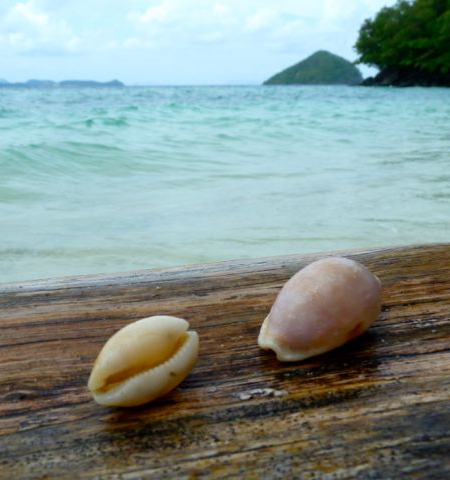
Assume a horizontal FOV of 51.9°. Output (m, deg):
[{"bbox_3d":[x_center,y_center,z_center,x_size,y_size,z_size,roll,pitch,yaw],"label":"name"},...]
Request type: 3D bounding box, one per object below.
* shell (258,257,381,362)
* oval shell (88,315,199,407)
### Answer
[{"bbox_3d":[0.029,0.020,0.136,0.042,0.024,0.026,-28,28,-34],"label":"shell"},{"bbox_3d":[-0.021,0.032,0.124,0.032,0.021,0.018,-27,-5,-31],"label":"oval shell"}]

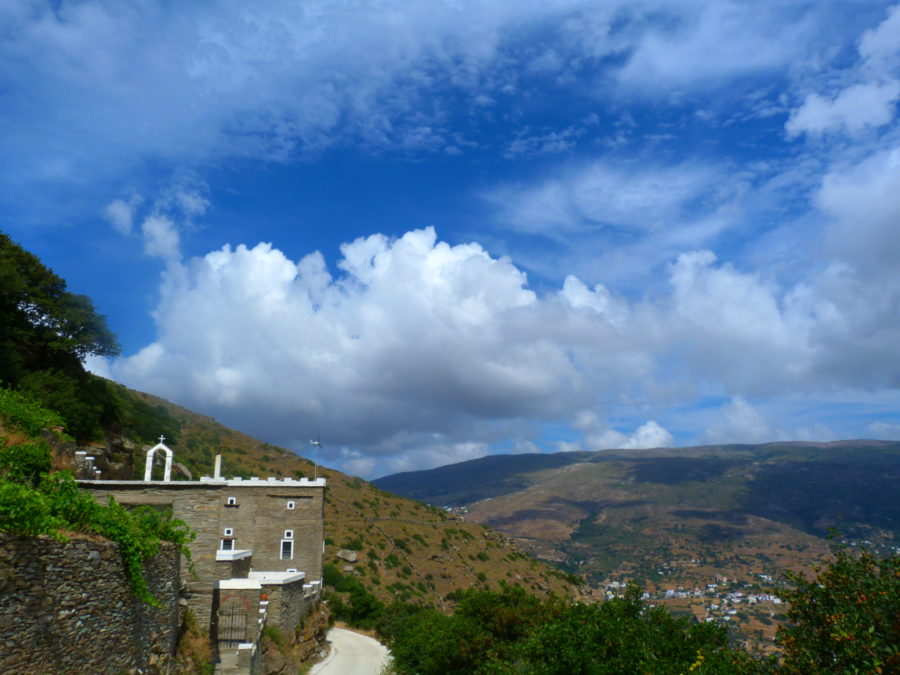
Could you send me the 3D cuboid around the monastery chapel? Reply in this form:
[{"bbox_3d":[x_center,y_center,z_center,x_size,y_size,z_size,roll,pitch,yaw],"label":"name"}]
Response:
[{"bbox_3d":[-12.660,9.717,32.880,12.612,9.100,9.500,0,-12,2],"label":"monastery chapel"}]

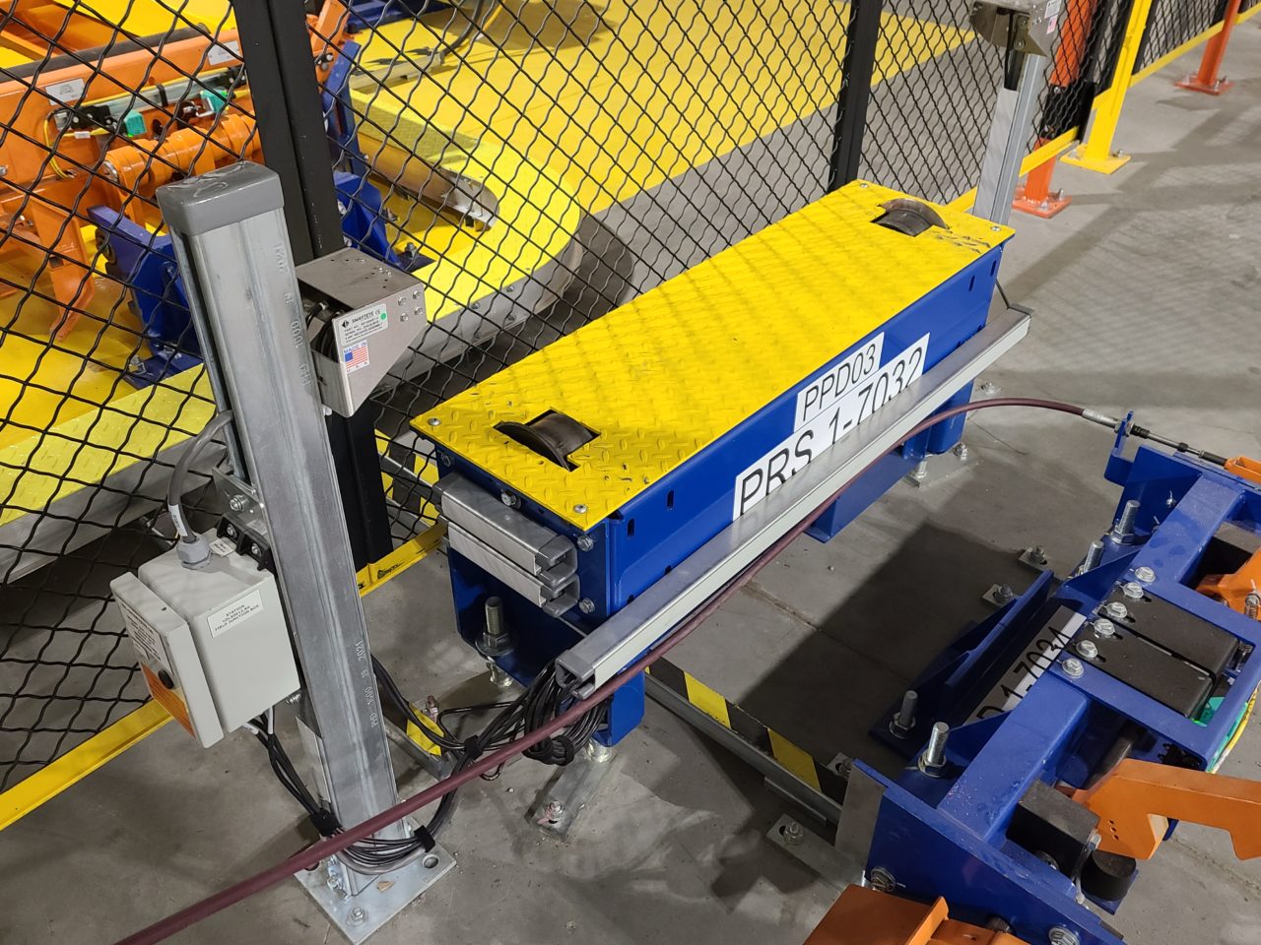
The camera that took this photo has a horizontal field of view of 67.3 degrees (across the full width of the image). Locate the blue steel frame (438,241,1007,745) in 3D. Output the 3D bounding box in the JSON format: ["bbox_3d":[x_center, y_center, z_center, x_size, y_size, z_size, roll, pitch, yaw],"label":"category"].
[{"bbox_3d":[0.214,-0.069,1.603,0.300,0.425,1.100,28,44,32],"label":"blue steel frame"}]

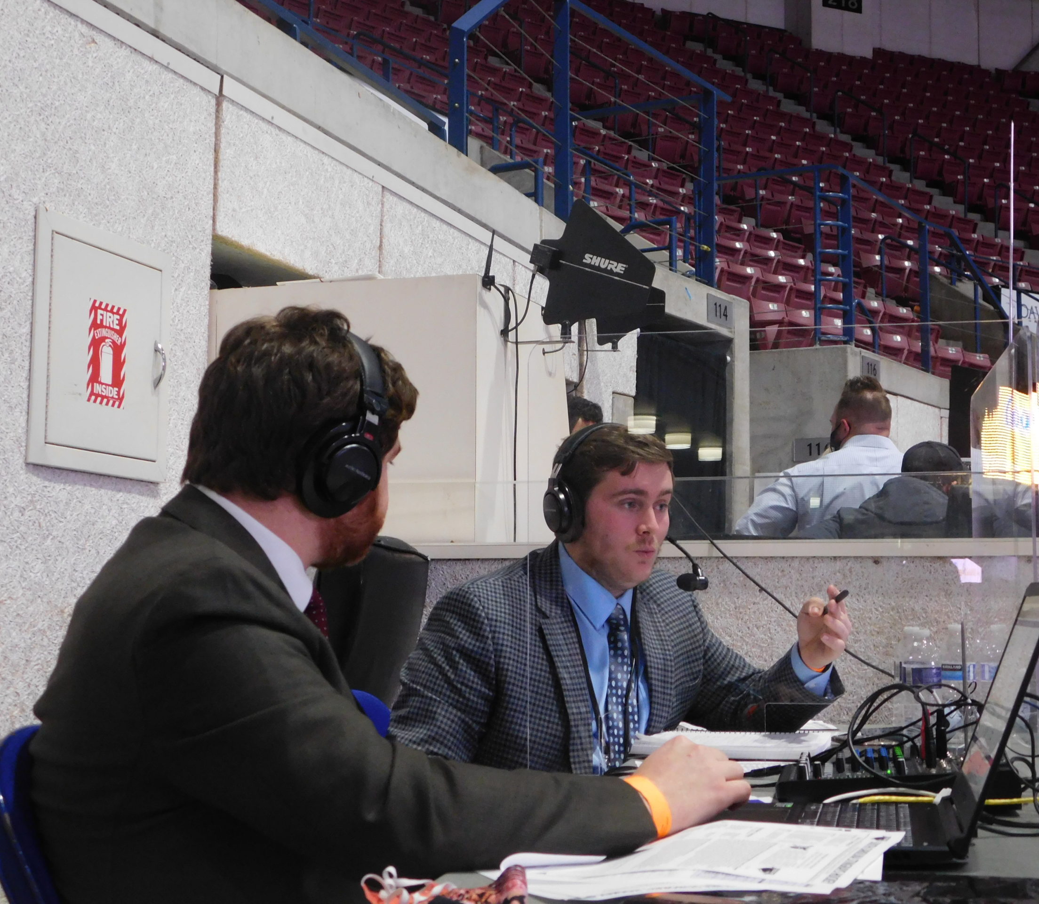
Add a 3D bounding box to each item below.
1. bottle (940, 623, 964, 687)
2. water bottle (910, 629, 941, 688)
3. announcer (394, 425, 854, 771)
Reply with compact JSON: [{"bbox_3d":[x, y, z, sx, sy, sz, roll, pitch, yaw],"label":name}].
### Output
[{"bbox_3d":[0.809,0.423,3.300,0.065,0.203,0.065,0,-5,0],"label":"bottle"},{"bbox_3d":[0.704,0.412,3.100,0.065,0.203,0.065,0,-5,0],"label":"water bottle"},{"bbox_3d":[0.210,0.590,2.570,0.680,1.260,0.680,5,-7,-43],"label":"announcer"}]

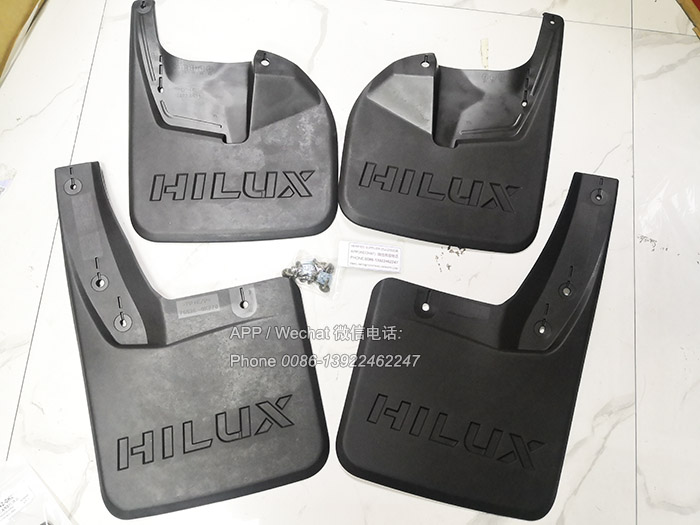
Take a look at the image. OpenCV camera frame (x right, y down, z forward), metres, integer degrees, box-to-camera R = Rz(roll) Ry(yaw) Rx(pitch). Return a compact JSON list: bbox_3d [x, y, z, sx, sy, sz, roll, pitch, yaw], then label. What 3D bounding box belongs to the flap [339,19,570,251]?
[{"bbox_3d":[0.150,-0.216,0.777,0.296,0.050,0.386,10,78,0],"label":"flap"}]

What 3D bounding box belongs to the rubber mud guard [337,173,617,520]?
[{"bbox_3d":[0.176,0.068,0.720,0.299,0.045,0.486,16,78,1],"label":"rubber mud guard"}]

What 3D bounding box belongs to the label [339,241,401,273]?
[{"bbox_3d":[0.028,-0.007,0.753,0.086,0.002,0.036,6,78,-1],"label":"label"}]

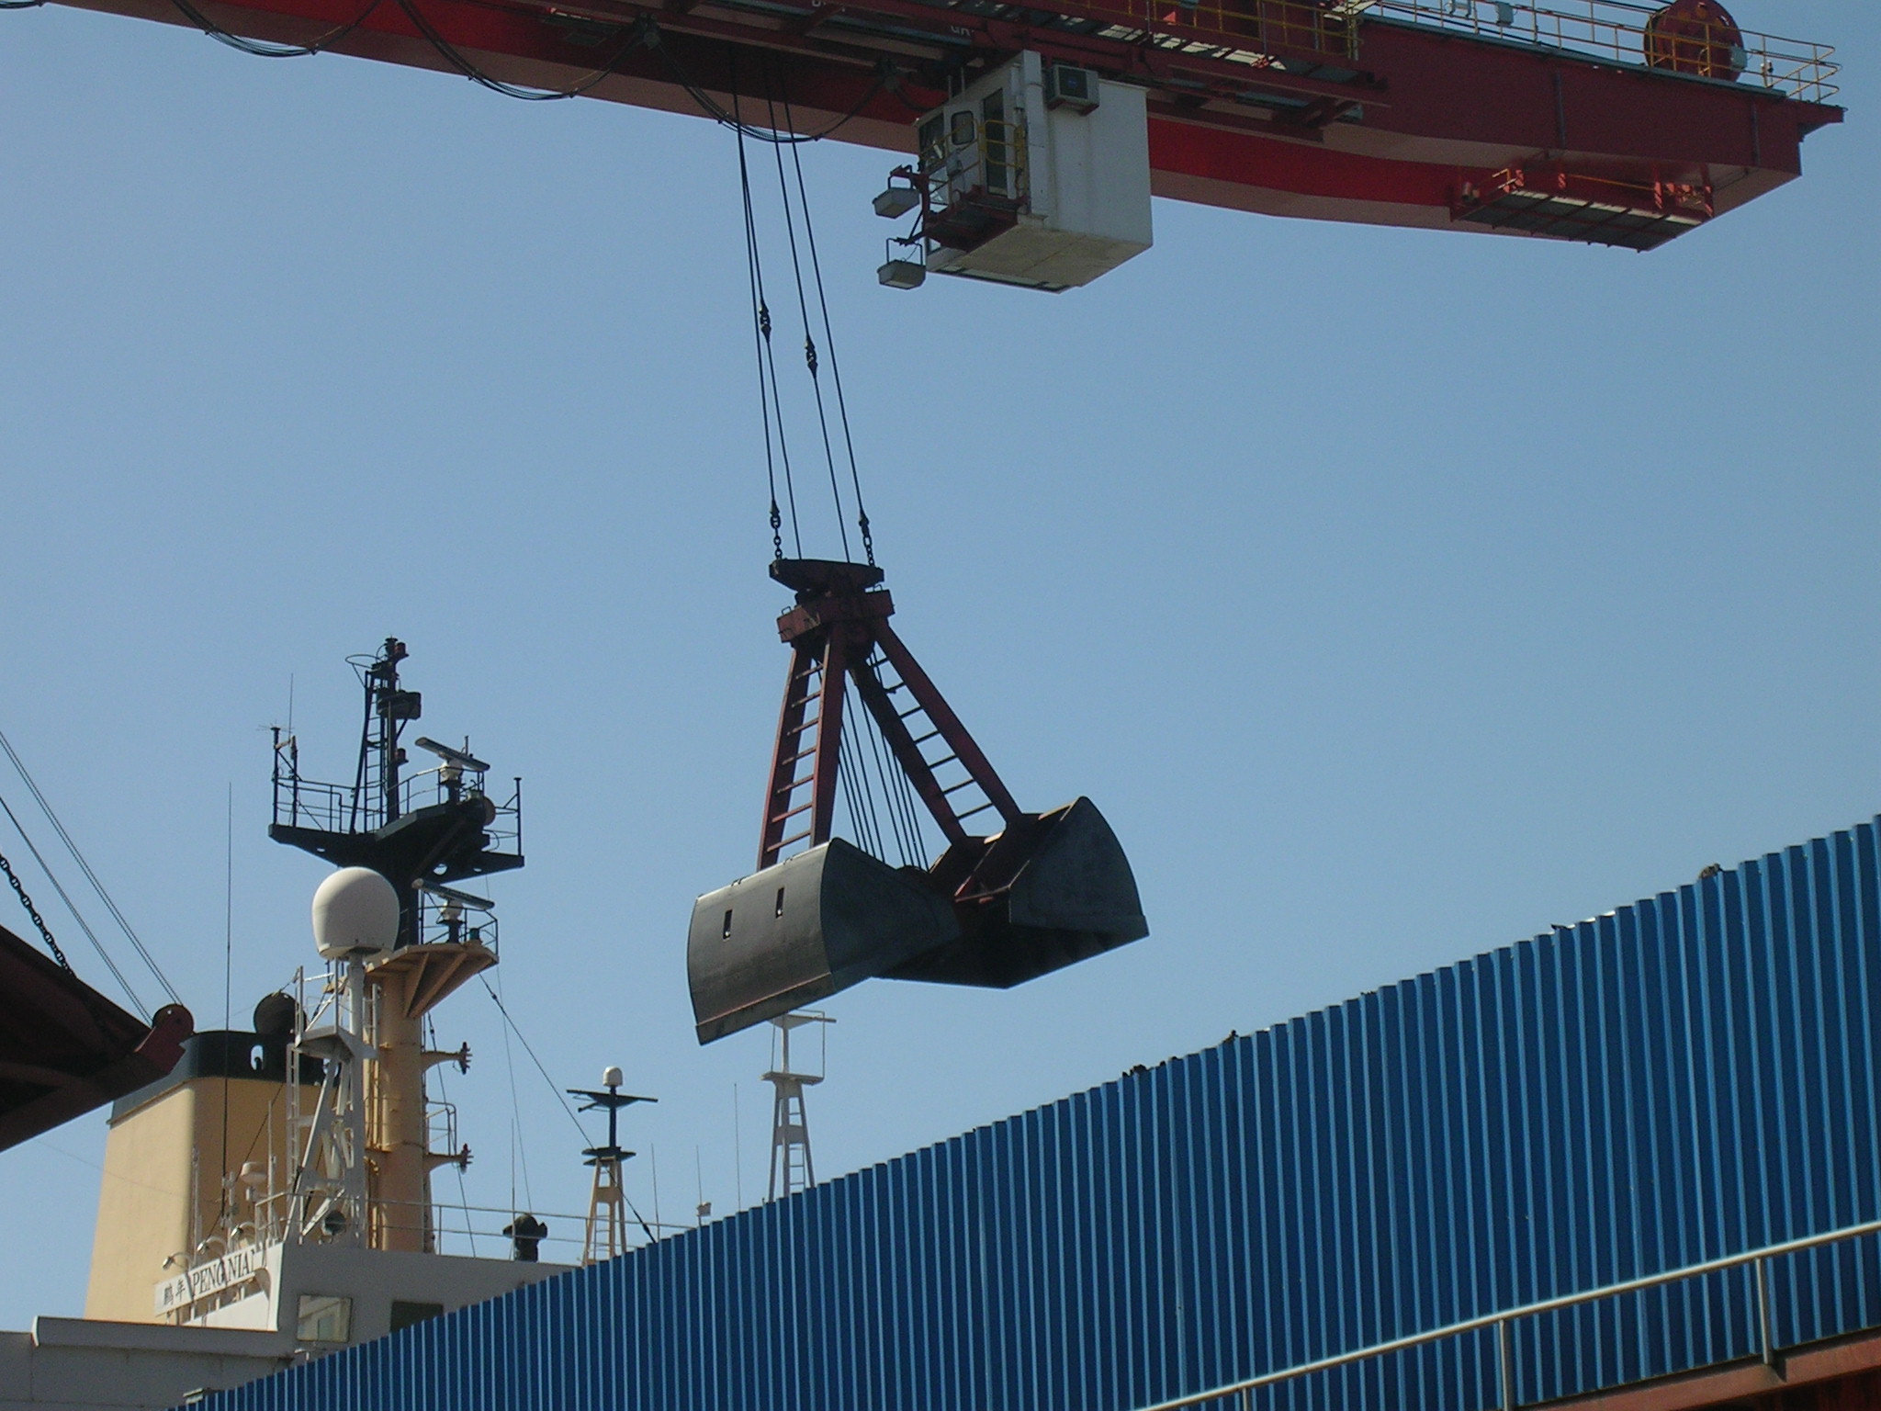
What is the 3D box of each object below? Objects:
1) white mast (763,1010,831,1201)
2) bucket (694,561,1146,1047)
[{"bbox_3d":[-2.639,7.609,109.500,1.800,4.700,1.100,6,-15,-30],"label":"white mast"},{"bbox_3d":[-1.074,1.071,98.438,5.880,7.056,4.410,-9,-8,-32],"label":"bucket"}]

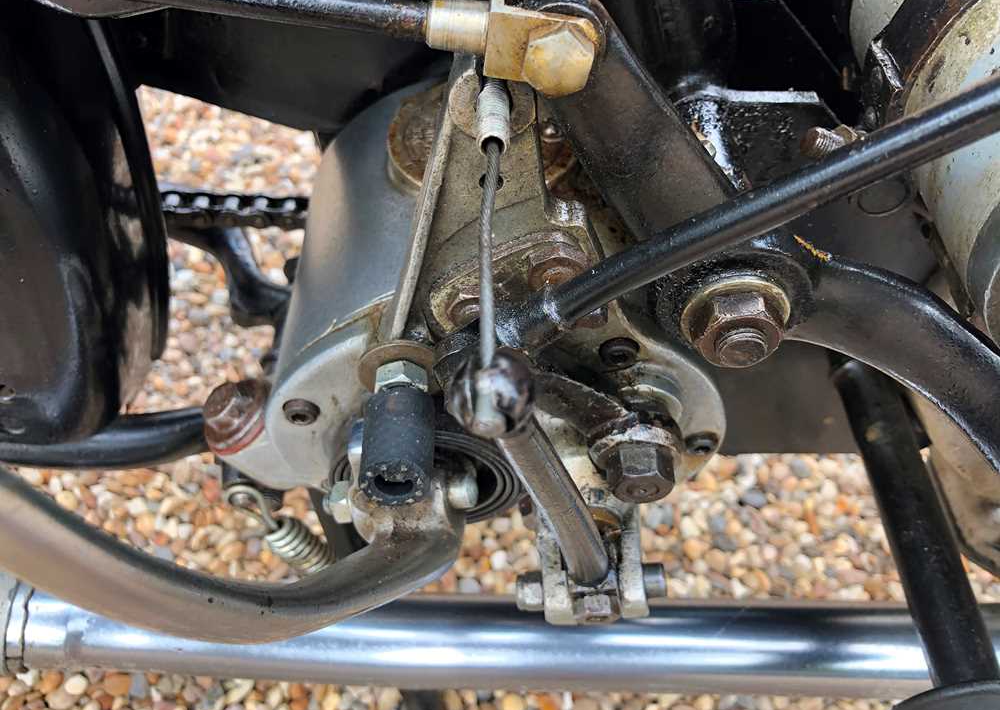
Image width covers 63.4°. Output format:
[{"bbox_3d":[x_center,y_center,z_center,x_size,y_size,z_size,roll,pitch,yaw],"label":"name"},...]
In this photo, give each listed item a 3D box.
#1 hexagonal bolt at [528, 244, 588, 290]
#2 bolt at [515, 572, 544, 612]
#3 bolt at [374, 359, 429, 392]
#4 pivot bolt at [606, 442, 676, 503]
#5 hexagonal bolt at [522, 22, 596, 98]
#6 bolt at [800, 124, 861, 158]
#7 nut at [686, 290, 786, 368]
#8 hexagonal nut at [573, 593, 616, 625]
[{"bbox_3d":[0.015,-0.022,0.205,0.015,0.017,0.006,0,53,0],"label":"hexagonal bolt"},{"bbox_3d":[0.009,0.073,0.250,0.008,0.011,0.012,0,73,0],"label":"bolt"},{"bbox_3d":[-0.028,0.009,0.226,0.014,0.016,0.005,3,49,-2],"label":"bolt"},{"bbox_3d":[0.039,0.033,0.225,0.018,0.016,0.009,0,53,0],"label":"pivot bolt"},{"bbox_3d":[0.012,-0.063,0.172,0.014,0.016,0.005,5,53,-6],"label":"hexagonal bolt"},{"bbox_3d":[0.097,-0.060,0.235,0.018,0.011,0.011,16,52,-14],"label":"bolt"},{"bbox_3d":[0.064,-0.007,0.216,0.024,0.020,0.011,0,53,0],"label":"nut"},{"bbox_3d":[0.030,0.077,0.247,0.015,0.013,0.006,0,53,0],"label":"hexagonal nut"}]

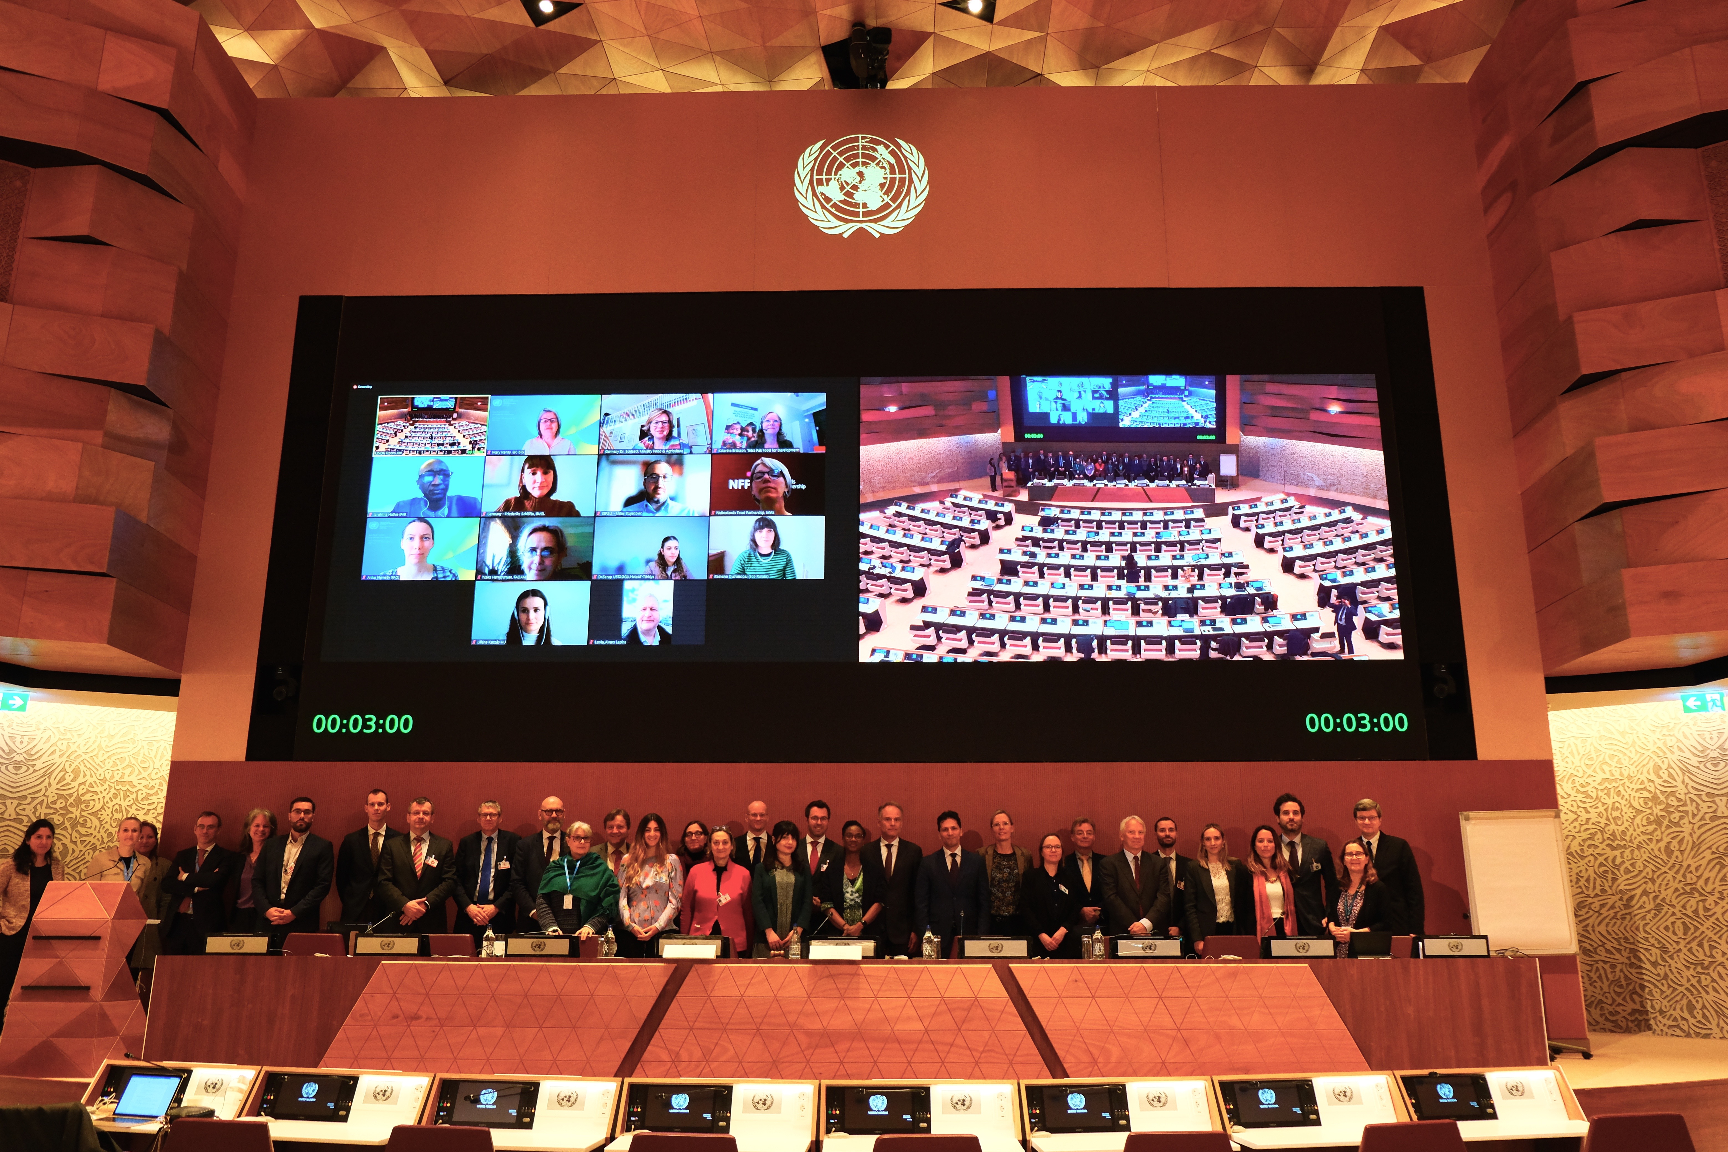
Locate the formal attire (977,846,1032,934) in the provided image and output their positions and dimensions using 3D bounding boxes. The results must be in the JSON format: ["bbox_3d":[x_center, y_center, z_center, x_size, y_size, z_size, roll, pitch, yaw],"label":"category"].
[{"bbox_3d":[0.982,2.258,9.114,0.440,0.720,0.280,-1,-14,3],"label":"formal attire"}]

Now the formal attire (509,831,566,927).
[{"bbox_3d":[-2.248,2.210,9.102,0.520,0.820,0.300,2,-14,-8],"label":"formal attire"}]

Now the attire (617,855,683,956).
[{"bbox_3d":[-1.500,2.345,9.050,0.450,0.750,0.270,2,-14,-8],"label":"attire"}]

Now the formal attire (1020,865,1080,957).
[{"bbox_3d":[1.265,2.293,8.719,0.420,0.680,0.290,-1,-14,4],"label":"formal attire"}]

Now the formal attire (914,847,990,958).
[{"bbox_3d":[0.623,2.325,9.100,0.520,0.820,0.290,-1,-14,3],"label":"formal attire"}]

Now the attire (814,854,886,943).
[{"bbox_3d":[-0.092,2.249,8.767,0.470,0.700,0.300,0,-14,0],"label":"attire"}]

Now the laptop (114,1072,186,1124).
[{"bbox_3d":[-3.459,2.482,6.127,0.305,0.189,0.264,-4,-15,16],"label":"laptop"}]

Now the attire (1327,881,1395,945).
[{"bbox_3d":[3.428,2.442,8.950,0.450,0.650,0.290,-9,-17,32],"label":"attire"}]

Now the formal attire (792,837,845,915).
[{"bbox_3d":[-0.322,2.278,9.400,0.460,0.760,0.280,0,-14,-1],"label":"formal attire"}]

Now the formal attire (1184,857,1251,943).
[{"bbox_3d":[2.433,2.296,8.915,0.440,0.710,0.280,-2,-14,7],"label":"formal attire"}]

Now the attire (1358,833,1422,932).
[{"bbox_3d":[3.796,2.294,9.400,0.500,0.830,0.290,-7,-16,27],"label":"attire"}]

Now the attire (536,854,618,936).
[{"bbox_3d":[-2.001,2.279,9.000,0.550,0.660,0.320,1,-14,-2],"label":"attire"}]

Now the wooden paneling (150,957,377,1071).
[{"bbox_3d":[-3.694,2.723,7.993,1.400,0.720,0.060,0,-14,1],"label":"wooden paneling"}]

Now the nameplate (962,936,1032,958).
[{"bbox_3d":[0.825,2.316,8.080,0.430,0.130,0.050,0,-14,1],"label":"nameplate"}]

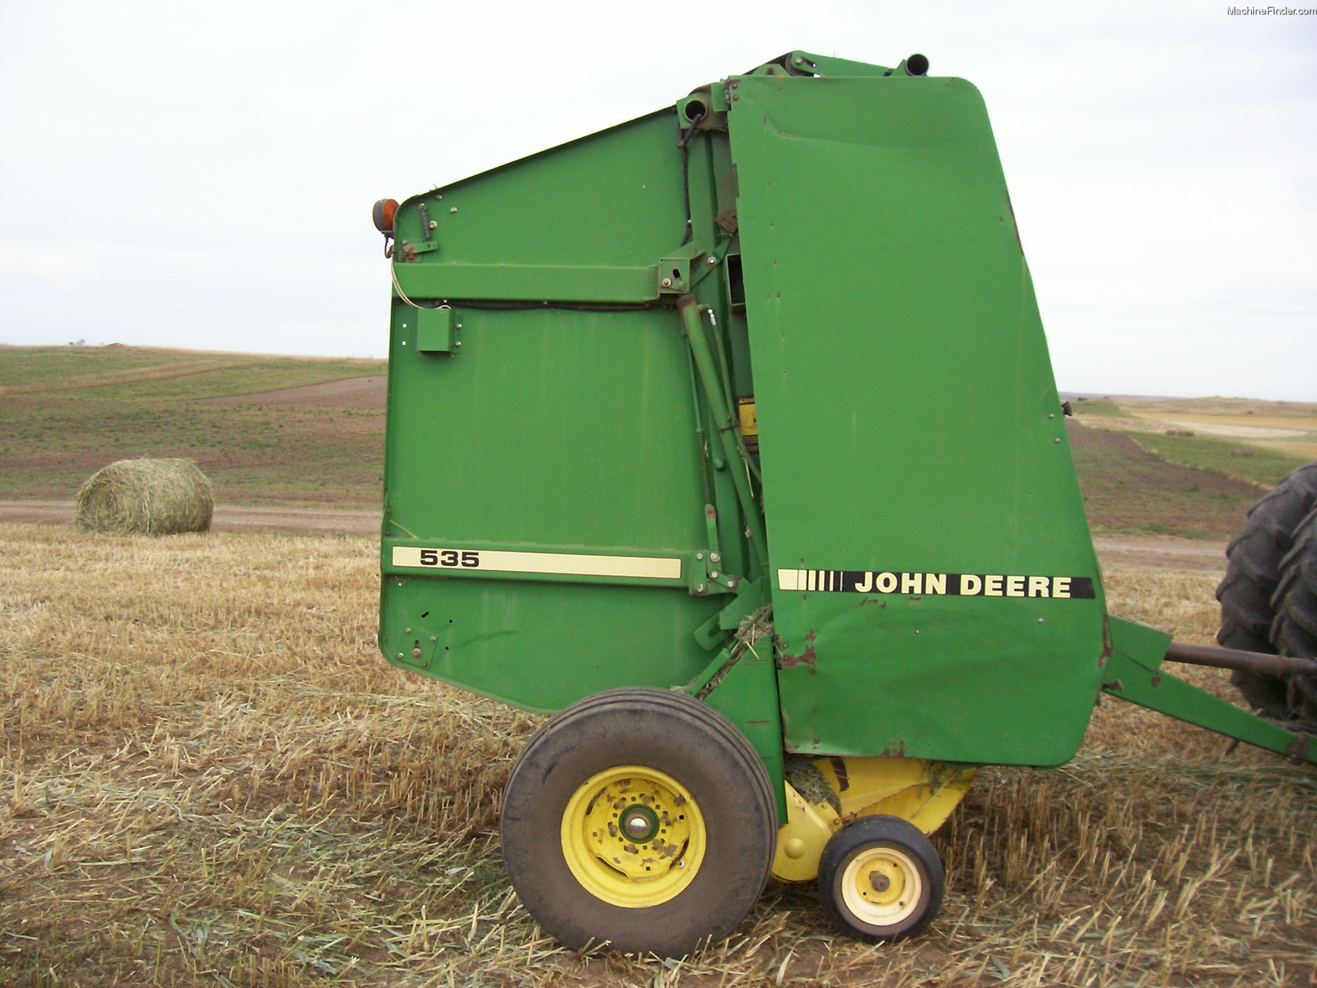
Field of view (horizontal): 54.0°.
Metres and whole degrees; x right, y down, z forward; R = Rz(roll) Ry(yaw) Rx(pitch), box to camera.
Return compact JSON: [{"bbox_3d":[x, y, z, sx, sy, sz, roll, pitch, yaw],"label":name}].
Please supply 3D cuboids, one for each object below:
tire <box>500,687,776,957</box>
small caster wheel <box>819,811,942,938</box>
[{"bbox_3d":[-0.053,0.948,3.735,0.780,0.775,0.320,1,3,8],"label":"tire"},{"bbox_3d":[0.671,1.162,3.900,0.375,0.373,0.155,1,3,6],"label":"small caster wheel"}]

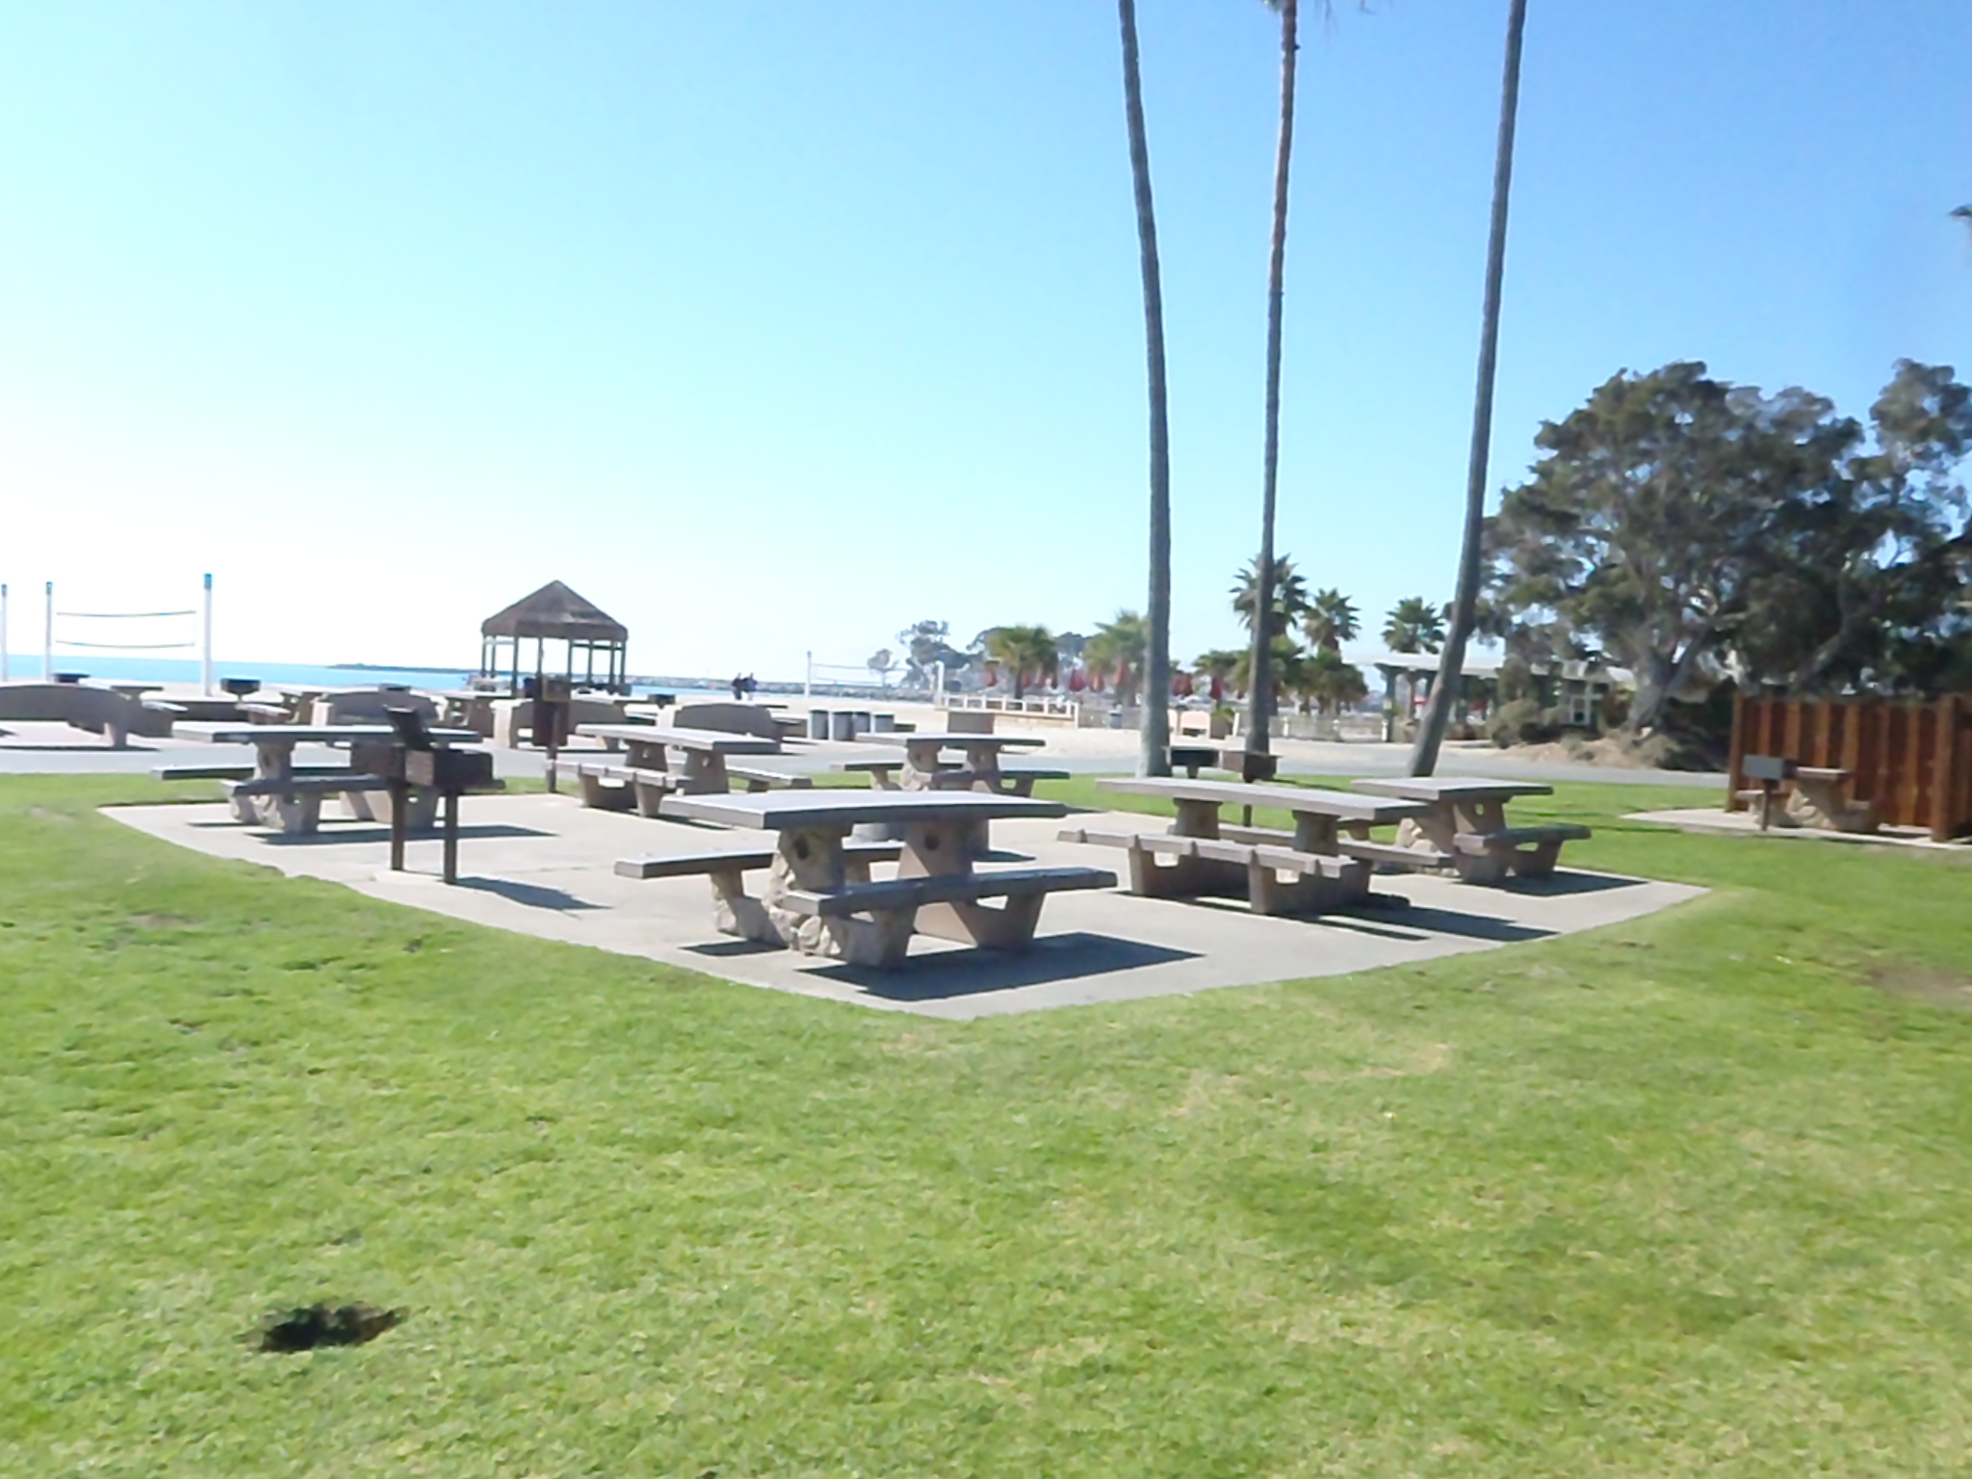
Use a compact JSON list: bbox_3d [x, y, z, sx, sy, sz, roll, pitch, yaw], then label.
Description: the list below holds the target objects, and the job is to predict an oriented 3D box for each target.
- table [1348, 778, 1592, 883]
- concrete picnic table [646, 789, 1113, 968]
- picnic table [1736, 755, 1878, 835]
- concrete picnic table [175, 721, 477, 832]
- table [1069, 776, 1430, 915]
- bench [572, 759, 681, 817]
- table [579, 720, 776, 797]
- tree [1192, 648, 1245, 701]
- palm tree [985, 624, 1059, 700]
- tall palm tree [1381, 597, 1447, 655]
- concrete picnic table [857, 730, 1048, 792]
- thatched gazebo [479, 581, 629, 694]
[{"bbox_3d":[4.292,0.786,14.657,1.681,0.783,2.354,5,3,42],"label":"table"},{"bbox_3d":[-0.628,0.745,9.078,1.681,0.783,2.354,5,3,42],"label":"concrete picnic table"},{"bbox_3d":[12.137,0.858,23.395,1.681,0.783,2.354,4,3,35],"label":"picnic table"},{"bbox_3d":[-5.674,0.324,13.852,1.687,0.783,2.352,4,2,42],"label":"concrete picnic table"},{"bbox_3d":[1.992,0.781,11.830,2.352,0.783,1.687,4,2,41],"label":"table"},{"bbox_3d":[-3.709,0.526,15.969,2.335,0.407,0.290,5,3,43],"label":"bench"},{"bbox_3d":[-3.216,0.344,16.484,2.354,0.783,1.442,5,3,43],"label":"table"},{"bbox_3d":[13.046,-3.060,88.000,3.500,4.100,3.500,3,2,0],"label":"tree"},{"bbox_3d":[1.964,-3.843,87.961,3.995,5.144,3.825,2,2,0],"label":"palm tree"},{"bbox_3d":[23.725,-4.142,87.926,3.485,7.434,3.485,2,2,0],"label":"tall palm tree"},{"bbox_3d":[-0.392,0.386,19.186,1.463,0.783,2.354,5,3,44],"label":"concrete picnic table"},{"bbox_3d":[-13.481,-2.985,49.969,4.450,4.023,4.450,2,2,-5],"label":"thatched gazebo"}]

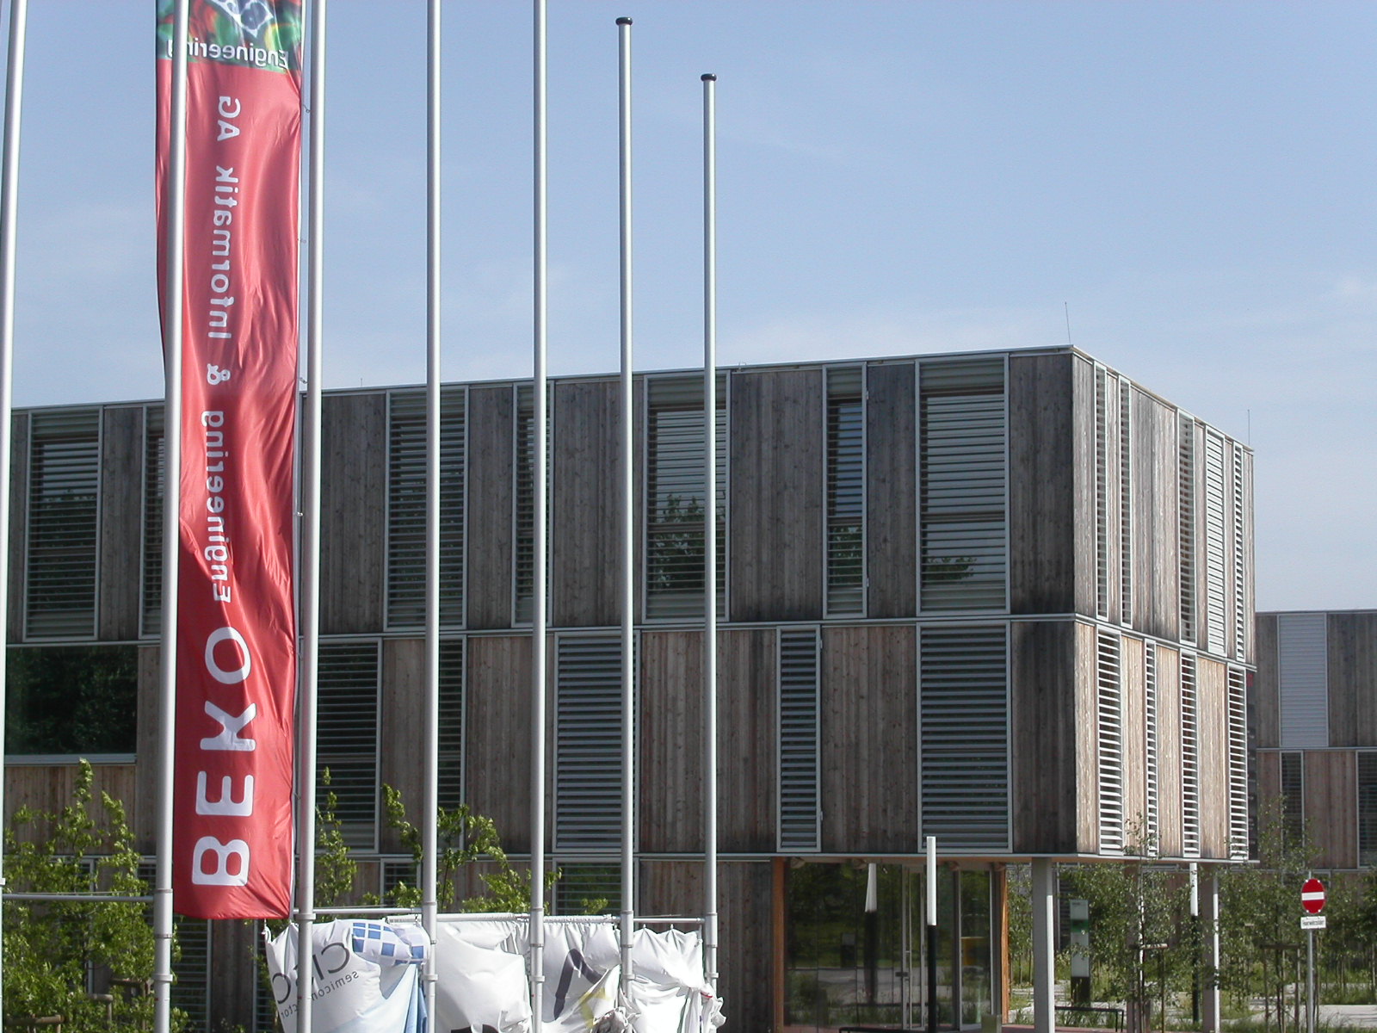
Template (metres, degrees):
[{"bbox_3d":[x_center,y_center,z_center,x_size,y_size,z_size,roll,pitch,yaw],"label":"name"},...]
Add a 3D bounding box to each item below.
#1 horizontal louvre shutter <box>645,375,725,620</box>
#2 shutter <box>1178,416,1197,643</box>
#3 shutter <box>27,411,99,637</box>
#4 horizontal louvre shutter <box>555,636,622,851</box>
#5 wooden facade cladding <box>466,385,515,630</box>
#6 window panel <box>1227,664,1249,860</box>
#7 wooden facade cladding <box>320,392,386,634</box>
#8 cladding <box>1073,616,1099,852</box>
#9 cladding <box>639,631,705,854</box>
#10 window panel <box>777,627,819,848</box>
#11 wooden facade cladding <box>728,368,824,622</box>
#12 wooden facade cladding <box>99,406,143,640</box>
[{"bbox_3d":[-0.017,-0.297,51.052,1.448,3.923,0.100,-2,-7,22],"label":"horizontal louvre shutter"},{"bbox_3d":[8.441,0.220,55.395,0.100,3.944,1.218,-2,-7,22],"label":"shutter"},{"bbox_3d":[-10.576,0.139,55.315,1.470,3.951,0.100,-2,-7,22],"label":"shutter"},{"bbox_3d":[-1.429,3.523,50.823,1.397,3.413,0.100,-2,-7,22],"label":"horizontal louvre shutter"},{"bbox_3d":[-3.278,-0.147,54.313,0.854,4.110,0.100,-2,-7,22],"label":"wooden facade cladding"},{"bbox_3d":[9.742,4.394,58.019,0.100,3.427,1.442,-2,-7,22],"label":"window panel"},{"bbox_3d":[-5.820,-0.058,55.329,1.560,4.095,0.100,-2,-7,22],"label":"wooden facade cladding"},{"bbox_3d":[5.875,3.289,48.457,0.080,3.406,1.139,-2,-7,22],"label":"cladding"},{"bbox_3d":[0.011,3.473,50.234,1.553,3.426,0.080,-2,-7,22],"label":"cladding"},{"bbox_3d":[1.777,3.544,51.848,0.745,3.575,0.100,-2,-7,22],"label":"window panel"},{"bbox_3d":[1.412,-0.336,52.442,1.599,4.064,0.100,-2,-7,22],"label":"wooden facade cladding"},{"bbox_3d":[-9.522,0.116,54.887,0.770,3.944,0.100,-2,-7,22],"label":"wooden facade cladding"}]

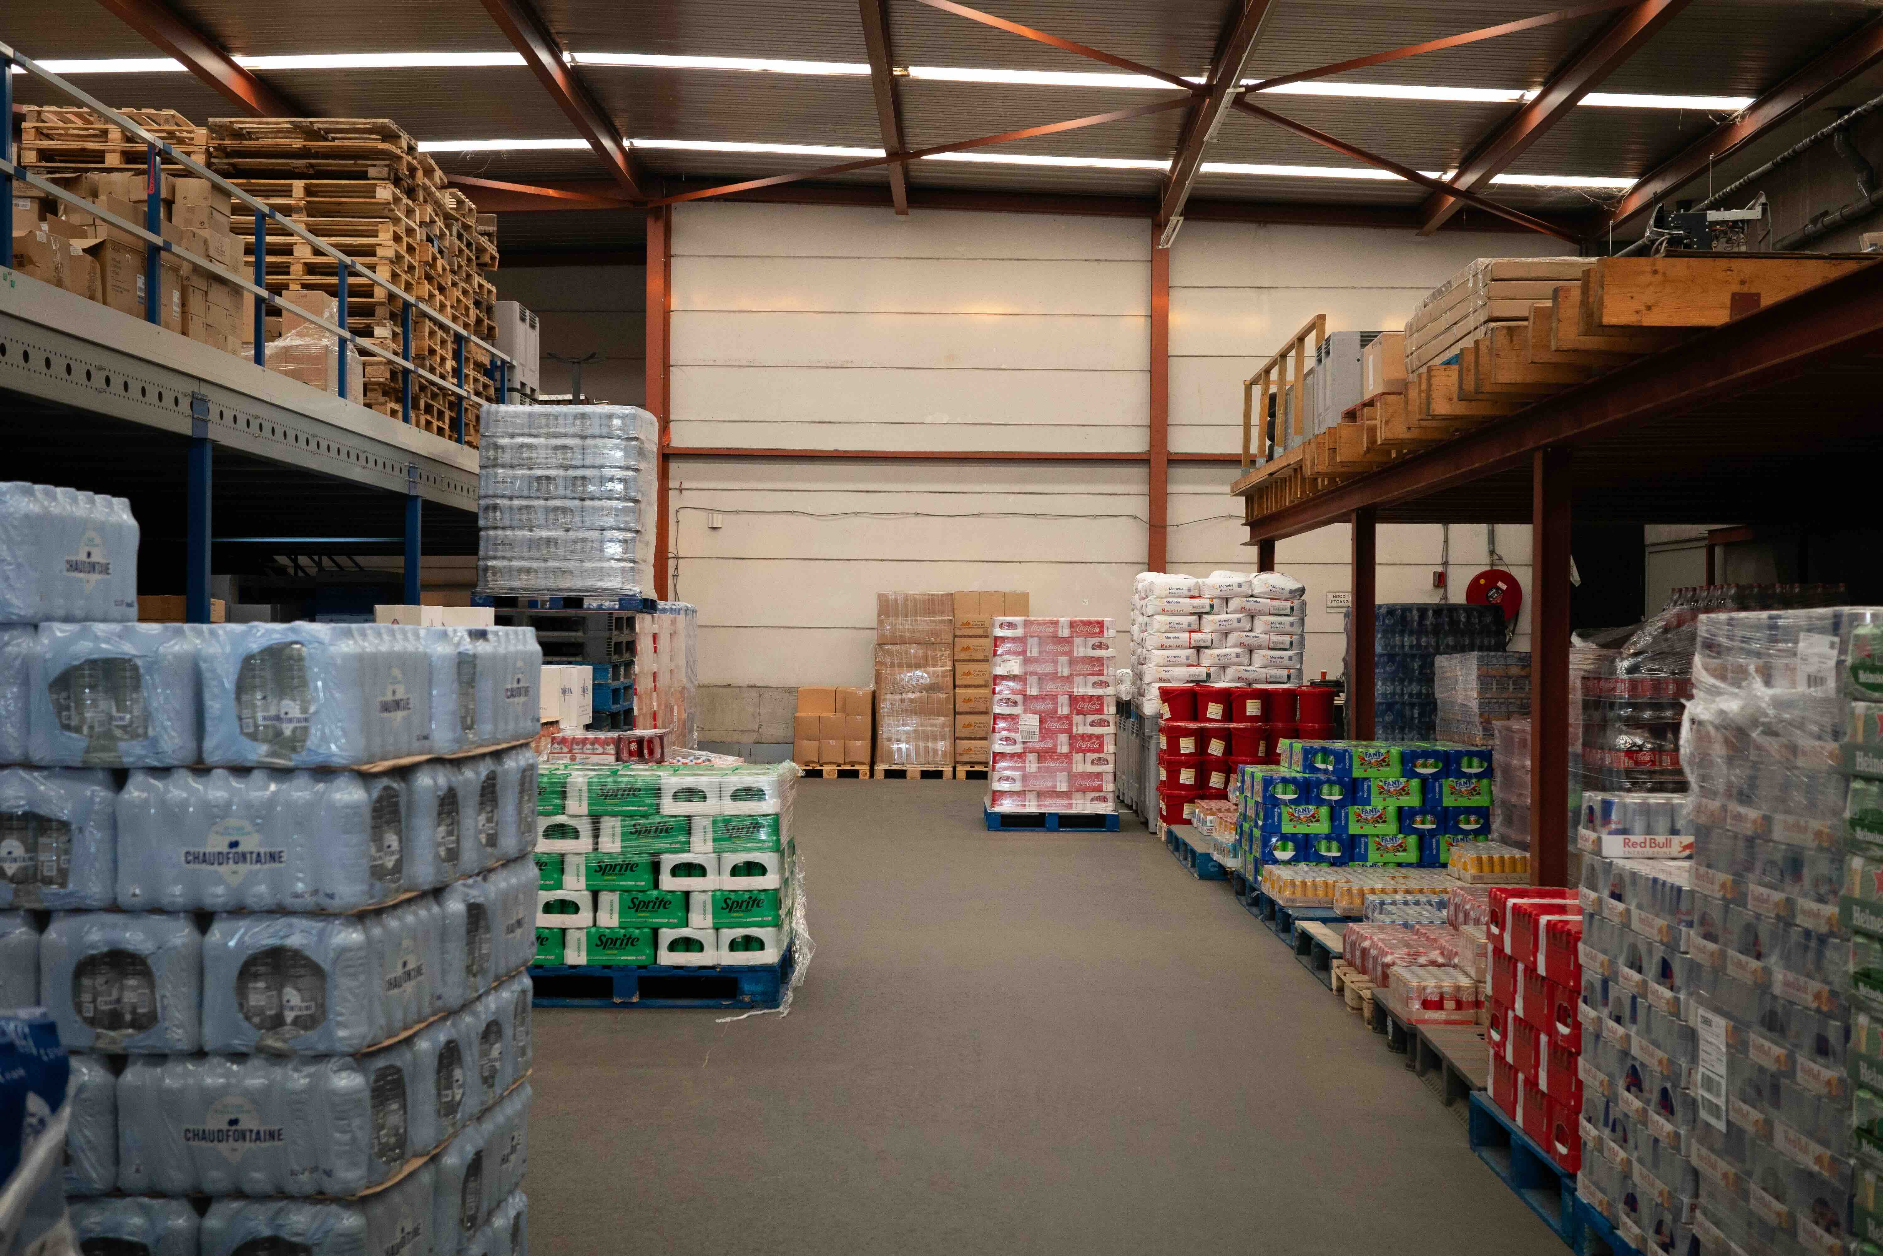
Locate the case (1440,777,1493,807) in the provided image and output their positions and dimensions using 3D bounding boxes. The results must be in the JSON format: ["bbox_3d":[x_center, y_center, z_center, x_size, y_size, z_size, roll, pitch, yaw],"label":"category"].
[{"bbox_3d":[2.675,0.845,10.860,0.317,0.147,0.235,0,0,0],"label":"case"}]

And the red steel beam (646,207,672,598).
[{"bbox_3d":[-3.118,-1.506,22.803,0.195,6.121,0.400,1,0,1],"label":"red steel beam"}]

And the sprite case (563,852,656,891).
[{"bbox_3d":[-1.289,0.950,8.256,0.348,0.147,0.232,1,0,1],"label":"sprite case"}]

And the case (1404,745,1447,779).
[{"bbox_3d":[2.502,0.707,10.988,0.232,0.147,0.348,1,0,1],"label":"case"}]

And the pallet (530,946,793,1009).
[{"bbox_3d":[-1.235,1.410,8.700,1.200,0.162,1.000,1,0,0],"label":"pallet"}]

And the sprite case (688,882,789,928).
[{"bbox_3d":[-0.802,1.095,8.249,0.348,0.147,0.232,1,0,1],"label":"sprite case"}]

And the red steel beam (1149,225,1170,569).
[{"bbox_3d":[2.365,-1.421,22.811,0.197,6.048,0.200,0,0,0],"label":"red steel beam"}]

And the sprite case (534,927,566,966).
[{"bbox_3d":[-1.658,1.249,8.320,0.352,0.146,0.234,1,0,0],"label":"sprite case"}]

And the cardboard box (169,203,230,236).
[{"bbox_3d":[-4.127,-2.255,11.675,0.207,0.135,0.317,1,0,1],"label":"cardboard box"}]

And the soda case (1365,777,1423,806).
[{"bbox_3d":[2.333,0.857,11.020,0.350,0.146,0.234,1,0,1],"label":"soda case"}]

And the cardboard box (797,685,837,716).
[{"bbox_3d":[-1.315,0.781,22.235,0.382,0.252,0.280,0,0,0],"label":"cardboard box"}]

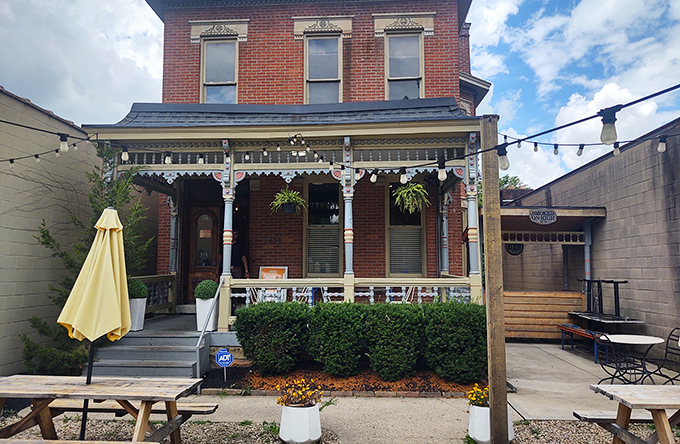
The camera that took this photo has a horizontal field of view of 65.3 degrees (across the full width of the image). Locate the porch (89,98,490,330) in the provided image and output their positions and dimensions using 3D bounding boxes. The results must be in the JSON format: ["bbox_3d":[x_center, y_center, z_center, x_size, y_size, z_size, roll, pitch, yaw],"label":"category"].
[{"bbox_3d":[-0.779,0.018,9.844,6.500,3.950,3.350,0,-5,4],"label":"porch"}]

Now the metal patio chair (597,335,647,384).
[{"bbox_3d":[3.685,1.895,7.010,0.600,0.910,0.480,2,-6,-20],"label":"metal patio chair"}]

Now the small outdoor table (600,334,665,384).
[{"bbox_3d":[4.125,2.021,7.447,0.900,0.730,0.900,0,-5,4],"label":"small outdoor table"}]

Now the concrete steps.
[{"bbox_3d":[-2.805,2.035,7.851,1.570,0.695,1.130,0,-5,4],"label":"concrete steps"}]

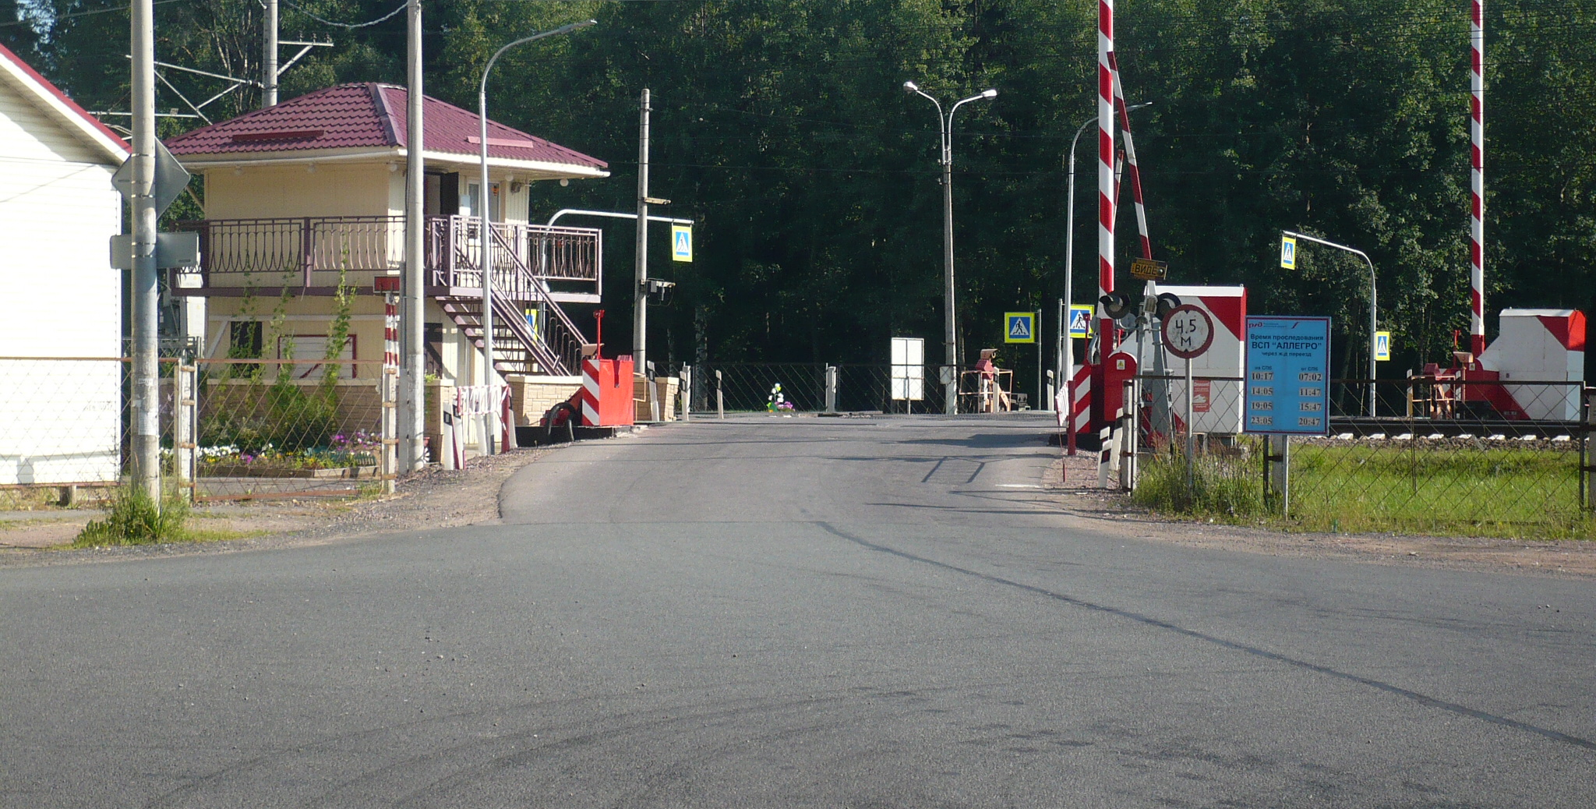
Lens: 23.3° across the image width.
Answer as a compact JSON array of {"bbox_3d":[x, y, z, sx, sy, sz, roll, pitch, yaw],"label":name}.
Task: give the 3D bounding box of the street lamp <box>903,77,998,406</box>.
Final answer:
[{"bbox_3d":[4.340,-4.370,110.000,2.800,9.600,0.500,0,0,-18],"label":"street lamp"}]

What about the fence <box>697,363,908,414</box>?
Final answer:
[{"bbox_3d":[0.130,-0.370,104.000,5.660,1.500,0.120,0,0,7],"label":"fence"}]

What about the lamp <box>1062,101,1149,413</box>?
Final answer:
[{"bbox_3d":[6.230,-2.980,78.500,1.780,6.350,0.300,0,0,-3],"label":"lamp"}]

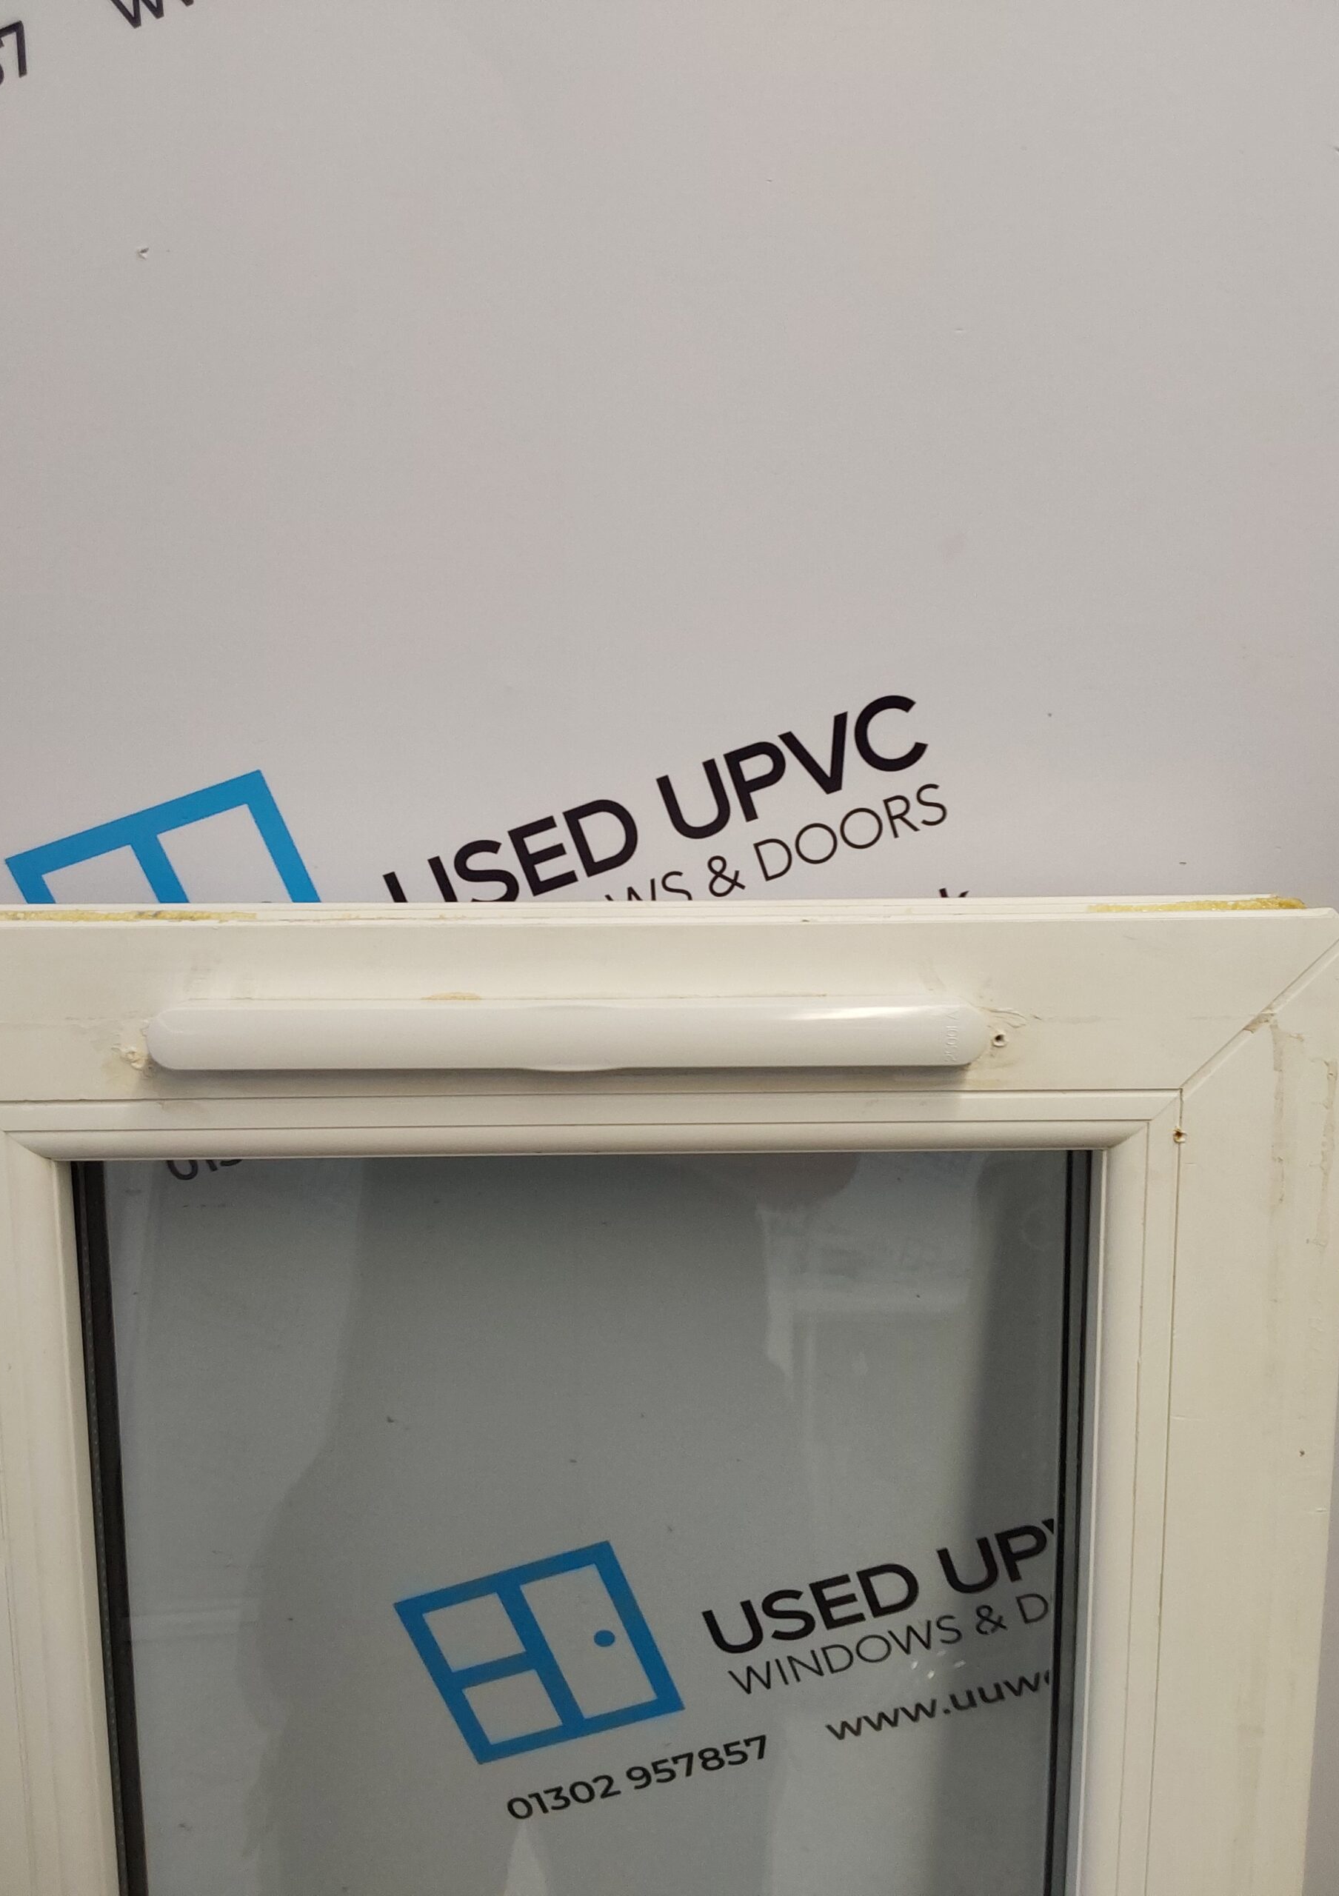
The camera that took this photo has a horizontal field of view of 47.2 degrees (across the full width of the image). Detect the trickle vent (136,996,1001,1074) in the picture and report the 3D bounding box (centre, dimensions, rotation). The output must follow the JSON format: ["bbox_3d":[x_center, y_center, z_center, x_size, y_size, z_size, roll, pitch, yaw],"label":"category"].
[{"bbox_3d":[-0.034,0.029,0.510,0.283,0.022,0.013,0,8,-1],"label":"trickle vent"}]

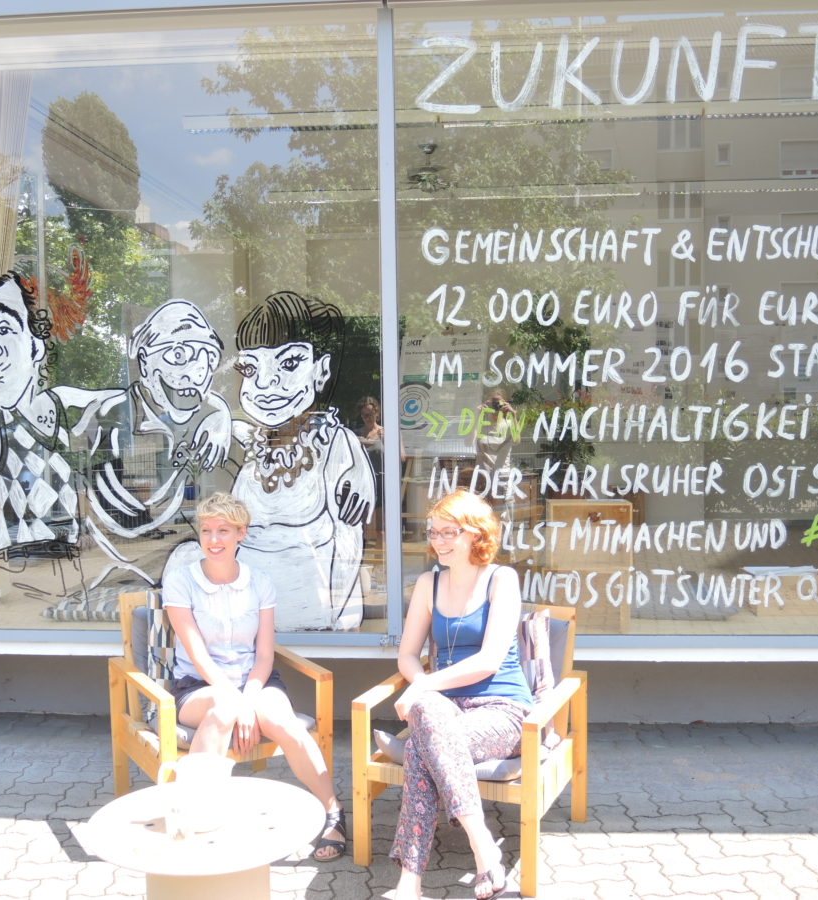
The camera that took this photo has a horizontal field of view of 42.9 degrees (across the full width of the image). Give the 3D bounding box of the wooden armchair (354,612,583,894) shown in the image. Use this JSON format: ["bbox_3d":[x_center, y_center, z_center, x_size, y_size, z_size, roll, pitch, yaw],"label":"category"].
[{"bbox_3d":[0.221,0.911,3.377,0.595,0.735,0.620,1,4,24],"label":"wooden armchair"}]

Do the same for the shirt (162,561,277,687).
[{"bbox_3d":[-0.652,0.594,3.581,0.395,0.415,0.255,-2,4,-26],"label":"shirt"}]

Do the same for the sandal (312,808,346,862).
[{"bbox_3d":[-0.247,1.239,3.372,0.092,0.085,0.250,0,4,4],"label":"sandal"}]

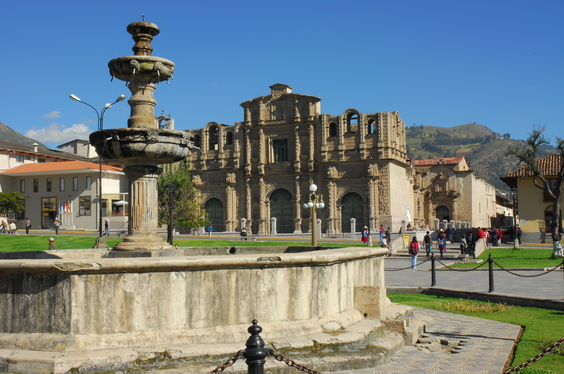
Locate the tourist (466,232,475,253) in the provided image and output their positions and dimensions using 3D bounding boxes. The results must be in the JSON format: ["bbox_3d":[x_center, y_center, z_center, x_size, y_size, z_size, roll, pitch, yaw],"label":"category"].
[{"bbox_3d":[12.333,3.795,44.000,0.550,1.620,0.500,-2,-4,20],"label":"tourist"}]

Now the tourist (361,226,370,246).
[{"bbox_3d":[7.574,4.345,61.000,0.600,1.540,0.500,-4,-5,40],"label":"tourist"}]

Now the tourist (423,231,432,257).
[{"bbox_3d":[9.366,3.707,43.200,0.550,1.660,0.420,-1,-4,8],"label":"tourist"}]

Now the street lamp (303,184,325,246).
[{"bbox_3d":[1.750,2.025,37.000,1.200,4.300,1.200,-1,-4,0],"label":"street lamp"}]

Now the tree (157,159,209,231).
[{"bbox_3d":[-8.471,1.124,54.000,5.200,6.700,5.200,-3,-5,24],"label":"tree"}]

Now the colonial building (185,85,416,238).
[{"bbox_3d":[5.766,-2.820,100.471,29.000,19.500,30.000,-3,-5,24],"label":"colonial building"}]

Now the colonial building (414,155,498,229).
[{"bbox_3d":[29.530,2.257,112.109,10.000,11.500,28.000,-3,-5,24],"label":"colonial building"}]

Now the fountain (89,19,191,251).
[{"bbox_3d":[-2.246,-0.804,10.600,1.600,3.704,1.600,-1,-4,0],"label":"fountain"}]

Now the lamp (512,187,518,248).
[{"bbox_3d":[16.145,2.126,46.500,0.480,4.322,0.480,-1,-4,0],"label":"lamp"}]

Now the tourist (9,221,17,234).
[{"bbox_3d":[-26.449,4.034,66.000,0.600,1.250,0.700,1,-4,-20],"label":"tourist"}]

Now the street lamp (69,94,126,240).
[{"bbox_3d":[-9.959,-0.850,36.300,3.050,8.286,2.900,-1,-4,0],"label":"street lamp"}]

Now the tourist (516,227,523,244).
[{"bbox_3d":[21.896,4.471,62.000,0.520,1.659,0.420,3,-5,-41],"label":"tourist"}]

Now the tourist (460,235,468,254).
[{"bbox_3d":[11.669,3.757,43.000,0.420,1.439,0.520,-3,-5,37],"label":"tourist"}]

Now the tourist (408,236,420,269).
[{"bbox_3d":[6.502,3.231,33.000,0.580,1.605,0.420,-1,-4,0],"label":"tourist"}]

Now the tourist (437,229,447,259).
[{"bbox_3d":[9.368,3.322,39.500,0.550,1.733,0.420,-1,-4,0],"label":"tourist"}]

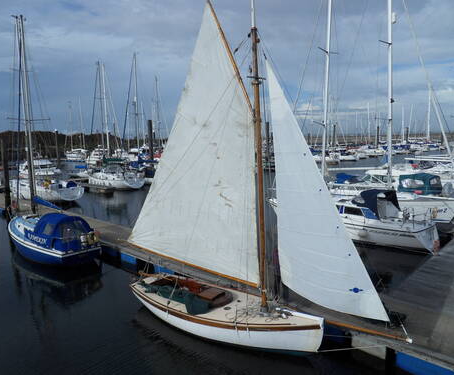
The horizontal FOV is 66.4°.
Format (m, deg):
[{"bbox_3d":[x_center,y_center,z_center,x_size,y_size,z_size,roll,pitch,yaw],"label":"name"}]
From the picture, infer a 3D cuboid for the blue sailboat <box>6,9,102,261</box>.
[{"bbox_3d":[-9.852,-2.505,17.842,8.400,11.900,2.450,6,10,39],"label":"blue sailboat"}]

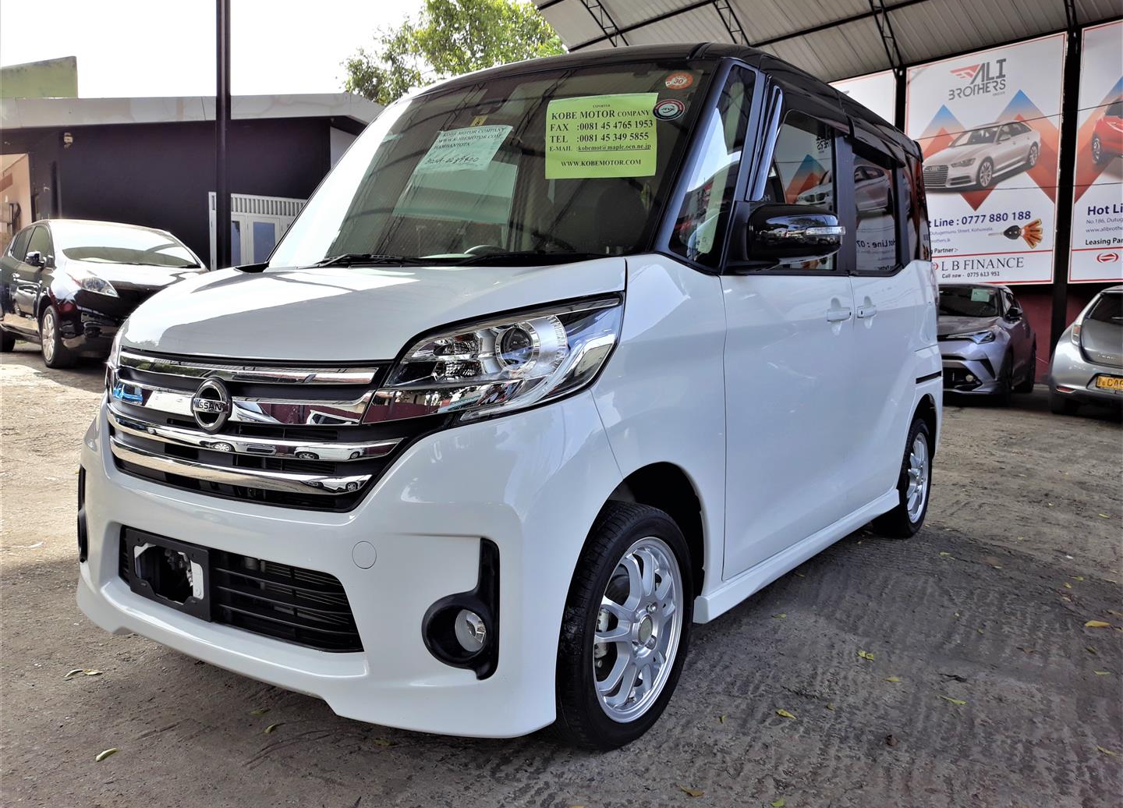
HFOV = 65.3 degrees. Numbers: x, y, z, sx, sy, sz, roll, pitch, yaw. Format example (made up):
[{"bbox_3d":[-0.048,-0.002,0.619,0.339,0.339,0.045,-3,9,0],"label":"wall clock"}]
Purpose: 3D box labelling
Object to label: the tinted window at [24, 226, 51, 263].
[{"bbox_3d":[-5.380,-1.661,9.053,0.080,0.380,0.980,19,-6,-42],"label":"tinted window"}]

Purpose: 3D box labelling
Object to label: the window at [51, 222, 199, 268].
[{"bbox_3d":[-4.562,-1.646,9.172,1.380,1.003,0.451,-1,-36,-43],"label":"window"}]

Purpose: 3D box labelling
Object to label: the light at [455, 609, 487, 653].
[{"bbox_3d":[-0.152,0.397,1.547,0.082,0.082,0.050,3,6,28],"label":"light"}]

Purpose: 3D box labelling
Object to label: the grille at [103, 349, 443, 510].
[{"bbox_3d":[-0.677,0.042,1.799,0.990,0.290,0.140,4,6,34],"label":"grille"}]

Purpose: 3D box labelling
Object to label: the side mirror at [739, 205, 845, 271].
[{"bbox_3d":[0.542,-0.394,2.079,0.240,0.155,0.150,4,6,34],"label":"side mirror"}]

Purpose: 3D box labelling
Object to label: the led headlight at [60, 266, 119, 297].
[{"bbox_3d":[-4.396,-1.134,8.173,0.380,0.270,0.620,0,6,-33],"label":"led headlight"}]

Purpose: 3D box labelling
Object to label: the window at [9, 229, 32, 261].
[{"bbox_3d":[-6.015,-1.767,9.779,0.080,0.360,0.860,19,-6,-42],"label":"window"}]

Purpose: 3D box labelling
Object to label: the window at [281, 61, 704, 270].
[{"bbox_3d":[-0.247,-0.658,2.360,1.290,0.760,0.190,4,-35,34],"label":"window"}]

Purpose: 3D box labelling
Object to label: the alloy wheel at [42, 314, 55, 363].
[{"bbox_3d":[-4.886,-0.640,8.504,0.180,0.465,0.465,-1,7,-43],"label":"alloy wheel"}]

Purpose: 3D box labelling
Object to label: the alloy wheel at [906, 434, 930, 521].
[{"bbox_3d":[1.519,0.325,3.904,0.140,0.390,0.390,3,6,35],"label":"alloy wheel"}]

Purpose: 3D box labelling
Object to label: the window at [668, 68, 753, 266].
[{"bbox_3d":[0.385,-0.616,2.202,0.050,0.575,0.575,-11,-4,41],"label":"window"}]

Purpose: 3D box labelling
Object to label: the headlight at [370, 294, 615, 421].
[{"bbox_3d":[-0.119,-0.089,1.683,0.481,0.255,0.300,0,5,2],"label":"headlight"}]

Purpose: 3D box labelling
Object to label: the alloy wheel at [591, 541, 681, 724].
[{"bbox_3d":[0.119,0.481,1.922,0.140,0.390,0.390,3,6,34],"label":"alloy wheel"}]

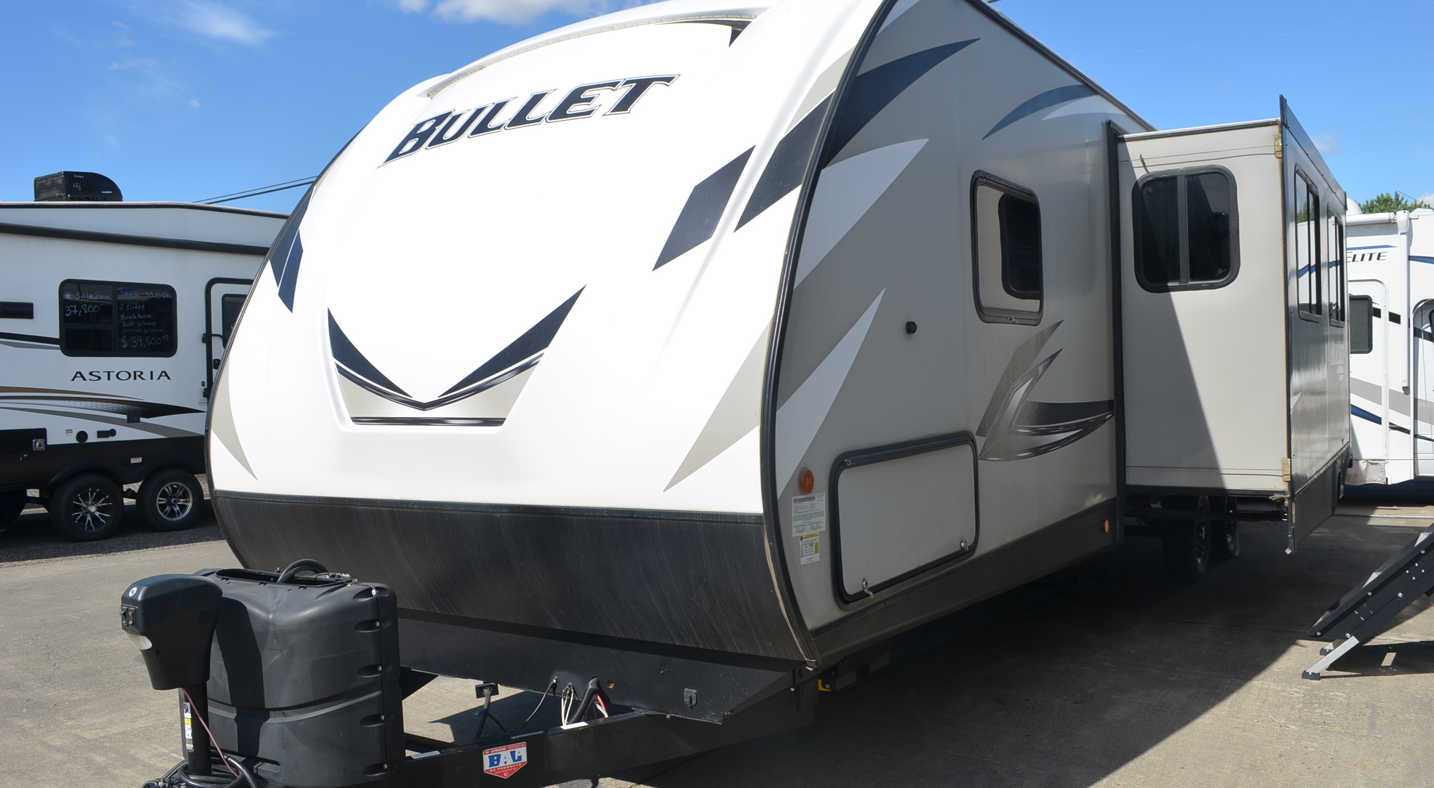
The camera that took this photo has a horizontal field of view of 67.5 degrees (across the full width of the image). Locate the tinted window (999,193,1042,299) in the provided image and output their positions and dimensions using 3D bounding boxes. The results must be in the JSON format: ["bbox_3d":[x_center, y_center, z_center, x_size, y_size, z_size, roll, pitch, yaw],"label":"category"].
[{"bbox_3d":[1.227,-0.584,4.342,0.030,0.390,0.475,-2,1,34],"label":"tinted window"}]

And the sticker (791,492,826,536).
[{"bbox_3d":[0.245,0.319,2.851,0.006,0.105,0.180,-2,1,34],"label":"sticker"}]

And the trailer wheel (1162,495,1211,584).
[{"bbox_3d":[3.248,0.915,7.425,0.210,0.670,0.670,-2,1,34],"label":"trailer wheel"}]

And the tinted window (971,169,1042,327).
[{"bbox_3d":[1.157,-0.555,4.228,0.040,0.550,0.765,-2,1,34],"label":"tinted window"}]

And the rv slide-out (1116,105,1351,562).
[{"bbox_3d":[3.435,-0.362,6.857,0.780,2.140,3.780,-2,1,34],"label":"rv slide-out"}]

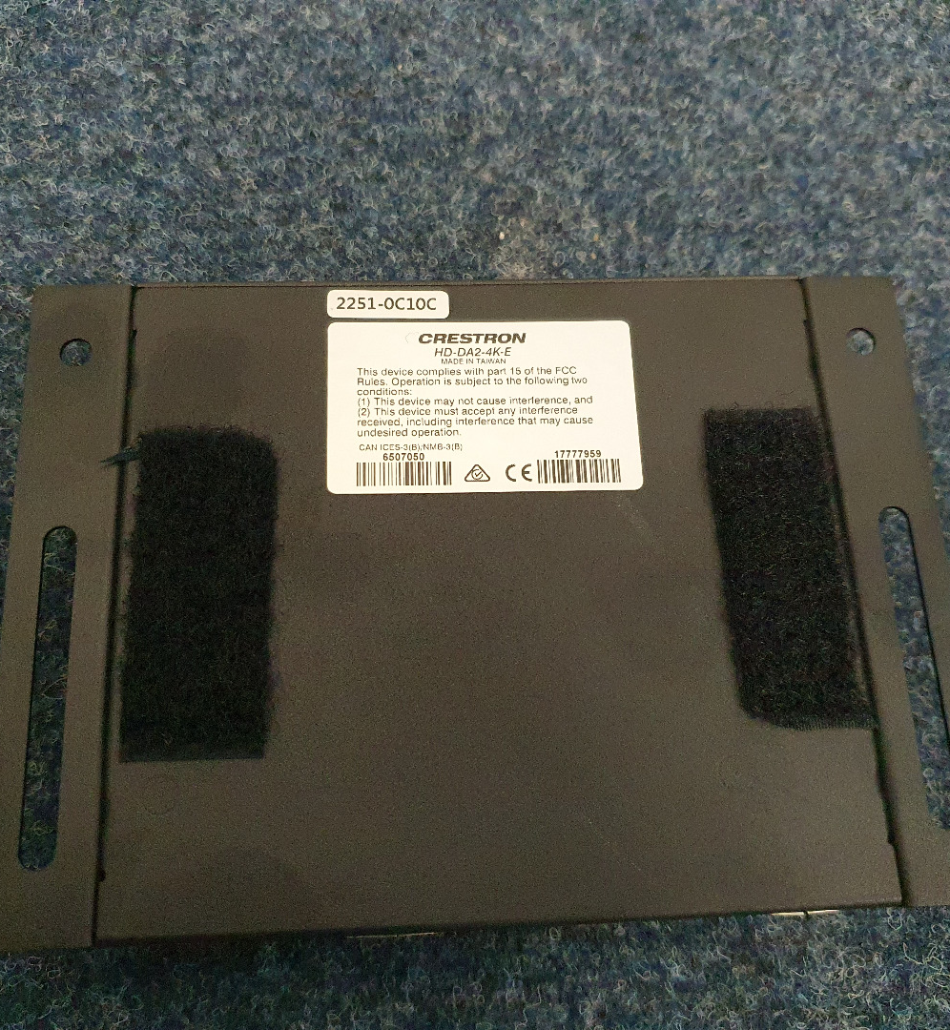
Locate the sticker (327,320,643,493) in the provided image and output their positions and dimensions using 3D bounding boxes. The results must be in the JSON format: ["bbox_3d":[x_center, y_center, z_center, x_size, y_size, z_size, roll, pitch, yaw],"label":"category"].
[{"bbox_3d":[0.001,-0.018,0.172,0.051,0.001,0.031,-1,72,-4],"label":"sticker"}]

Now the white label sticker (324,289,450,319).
[{"bbox_3d":[-0.015,-0.036,0.176,0.021,0.001,0.005,0,72,-3],"label":"white label sticker"}]

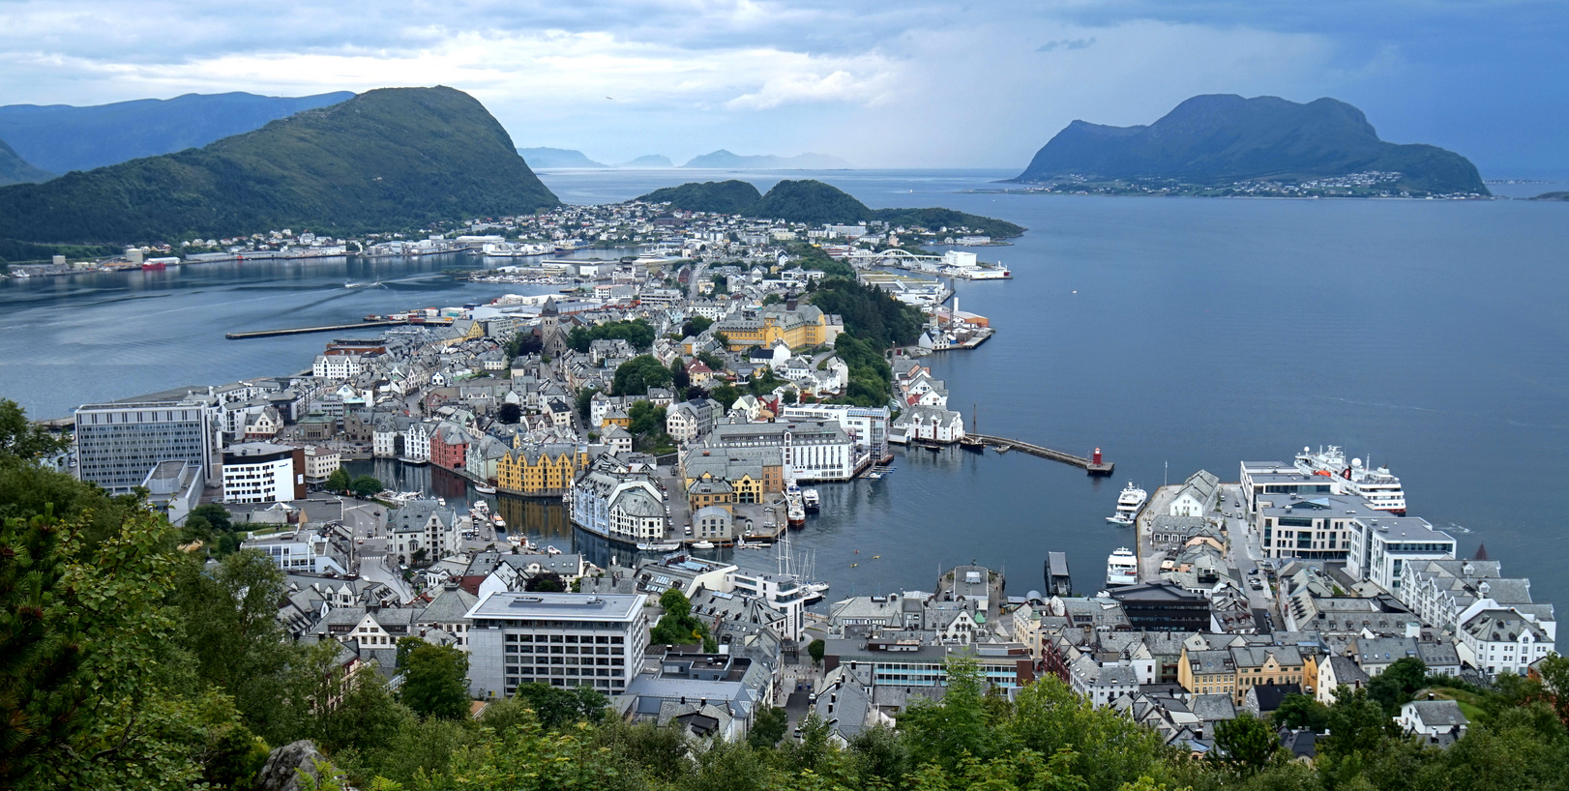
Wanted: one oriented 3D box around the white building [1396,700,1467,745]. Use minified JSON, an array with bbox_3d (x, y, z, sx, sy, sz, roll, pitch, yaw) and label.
[{"bbox_3d":[133.200,67.130,304.320,9.500,7.800,10.800,0,9,-3],"label":"white building"}]

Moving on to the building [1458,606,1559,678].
[{"bbox_3d":[205.810,70.210,422.780,20.500,16.500,14.000,1,9,5],"label":"building"}]

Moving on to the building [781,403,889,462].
[{"bbox_3d":[23.000,16.570,681.060,48.000,23.300,18.000,1,9,7],"label":"building"}]

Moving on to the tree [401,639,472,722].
[{"bbox_3d":[-84.540,68.910,357.720,16.500,17.500,15.000,0,9,0],"label":"tree"}]

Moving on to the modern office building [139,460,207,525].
[{"bbox_3d":[-258.260,39.020,623.630,20.000,14.000,64.000,-3,9,-16],"label":"modern office building"}]

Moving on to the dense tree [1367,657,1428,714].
[{"bbox_3d":[142.000,66.870,344.780,12.500,13.000,12.000,0,9,0],"label":"dense tree"}]

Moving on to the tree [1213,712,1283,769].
[{"bbox_3d":[93.800,70.480,299.790,12.300,13.000,11.800,0,9,0],"label":"tree"}]

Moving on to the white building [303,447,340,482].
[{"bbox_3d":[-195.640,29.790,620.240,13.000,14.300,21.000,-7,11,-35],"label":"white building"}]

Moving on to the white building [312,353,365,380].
[{"bbox_3d":[-295.550,-19.370,984.370,31.500,16.000,13.000,0,9,0],"label":"white building"}]

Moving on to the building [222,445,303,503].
[{"bbox_3d":[-204.500,31.220,584.160,29.500,20.800,24.500,-3,9,-17],"label":"building"}]

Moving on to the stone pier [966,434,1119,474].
[{"bbox_3d":[128.030,28.730,748.770,11.000,5.000,97.000,-7,11,-37],"label":"stone pier"}]

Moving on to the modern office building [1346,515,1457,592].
[{"bbox_3d":[198.300,51.380,474.970,22.300,17.300,34.000,1,9,3],"label":"modern office building"}]

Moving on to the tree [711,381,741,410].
[{"bbox_3d":[-29.500,0.040,749.310,15.000,14.500,14.000,0,9,0],"label":"tree"}]

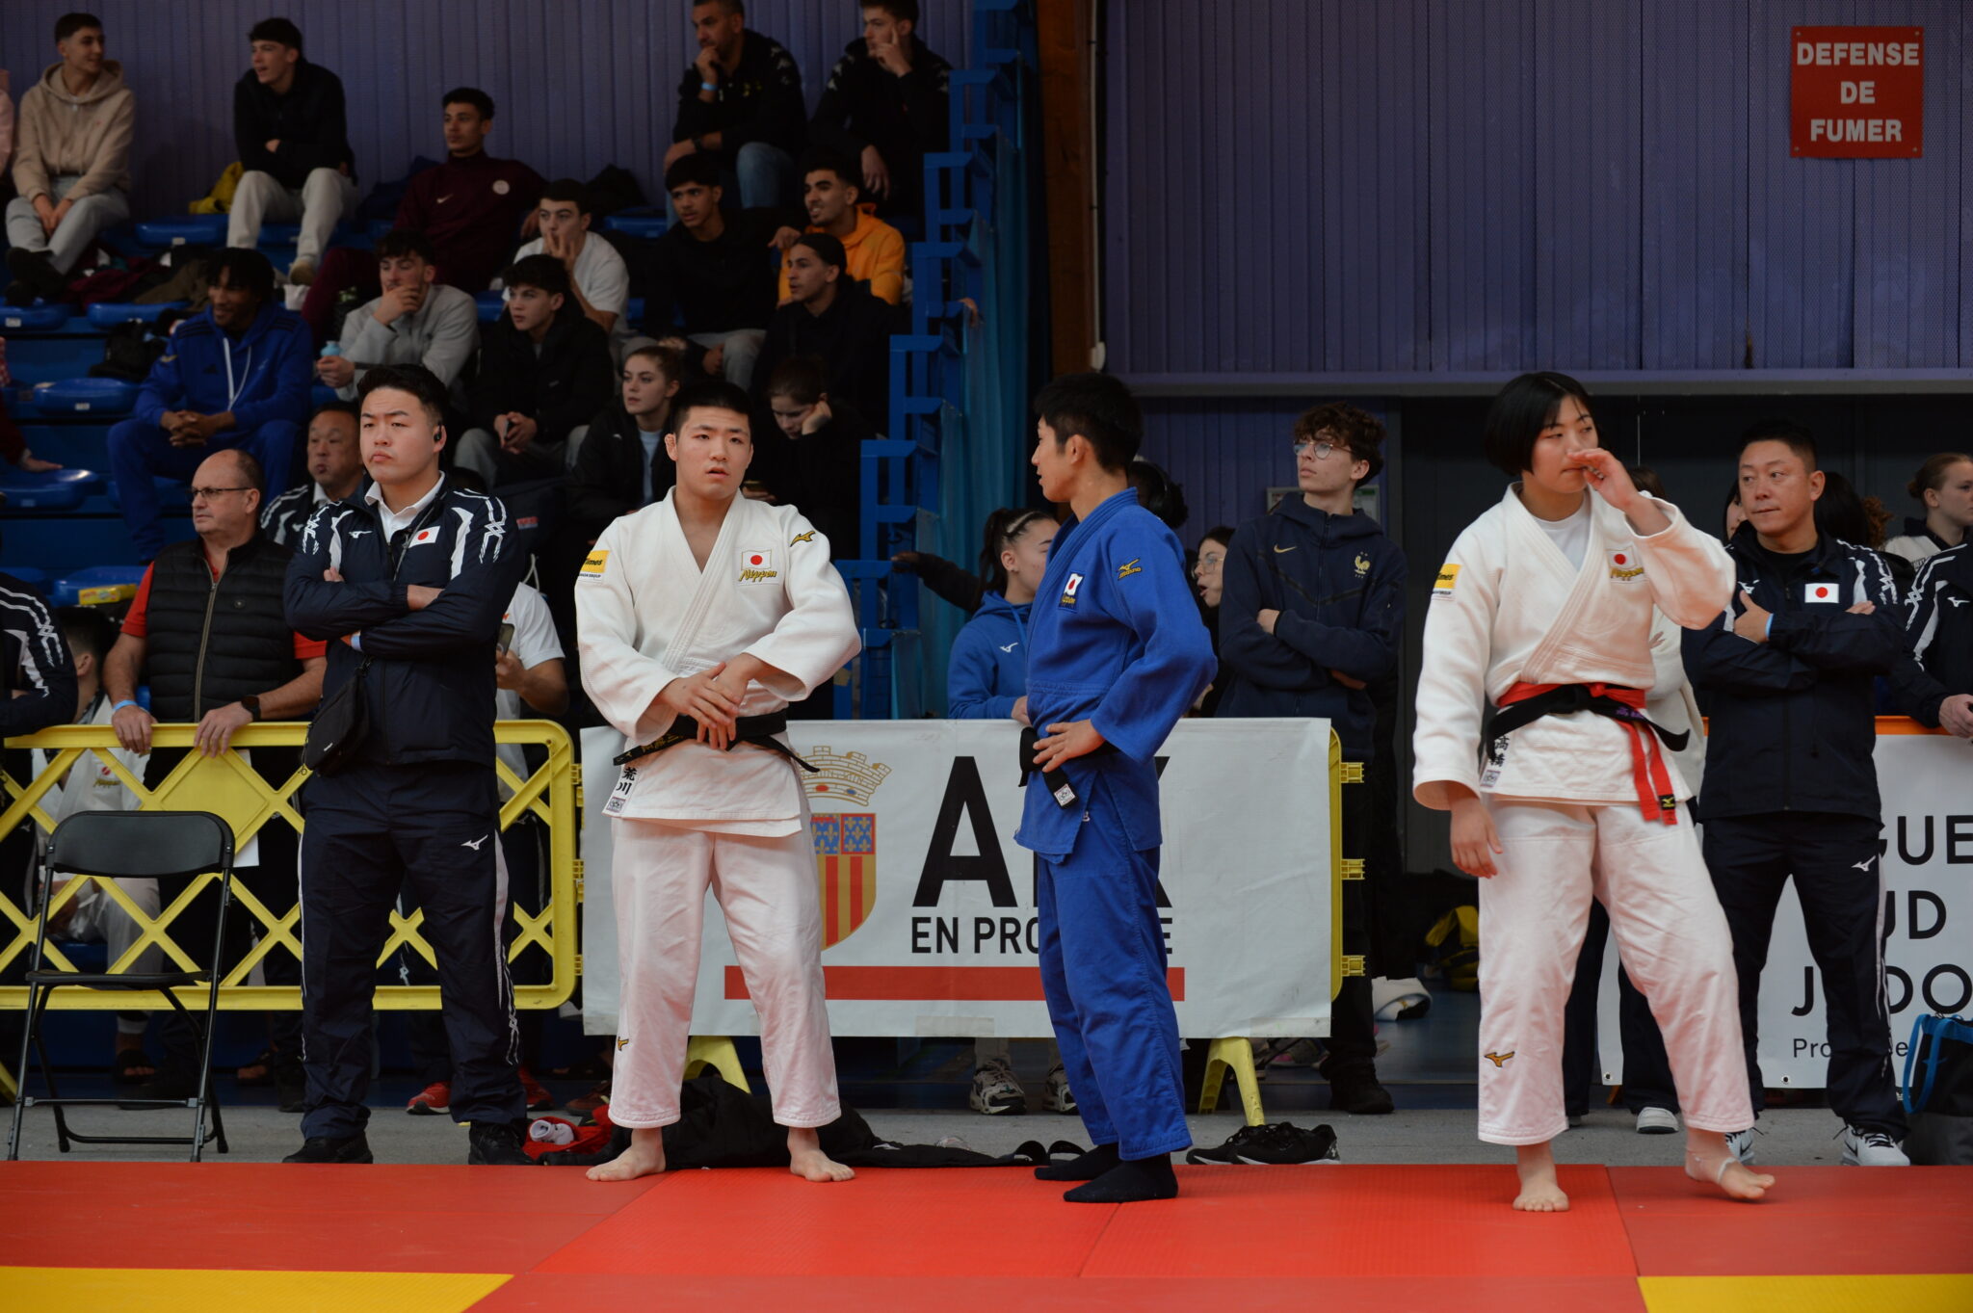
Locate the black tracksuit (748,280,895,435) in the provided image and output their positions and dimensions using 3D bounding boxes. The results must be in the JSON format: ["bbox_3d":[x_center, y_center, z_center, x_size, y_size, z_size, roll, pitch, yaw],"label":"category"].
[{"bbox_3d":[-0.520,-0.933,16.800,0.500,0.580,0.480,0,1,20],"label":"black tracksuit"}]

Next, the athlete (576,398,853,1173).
[{"bbox_3d":[-0.573,0.261,11.150,0.610,1.710,0.400,0,0,-1],"label":"athlete"}]

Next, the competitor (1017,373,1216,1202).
[{"bbox_3d":[0.275,0.262,10.840,0.380,1.700,0.510,0,0,-18],"label":"competitor"}]

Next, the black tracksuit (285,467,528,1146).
[{"bbox_3d":[-1.292,0.340,11.550,0.530,1.460,0.390,0,1,19],"label":"black tracksuit"}]

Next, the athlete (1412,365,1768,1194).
[{"bbox_3d":[1.247,0.274,10.700,0.740,1.710,0.520,0,1,-13],"label":"athlete"}]

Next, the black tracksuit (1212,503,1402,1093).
[{"bbox_3d":[0.810,0.334,13.050,0.500,1.450,0.380,0,1,7],"label":"black tracksuit"}]

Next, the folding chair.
[{"bbox_3d":[-1.997,0.775,12.030,0.440,0.800,0.470,0,0,5],"label":"folding chair"}]

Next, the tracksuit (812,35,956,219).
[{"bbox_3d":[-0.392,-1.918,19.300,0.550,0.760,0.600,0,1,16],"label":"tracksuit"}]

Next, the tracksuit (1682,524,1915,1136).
[{"bbox_3d":[1.832,0.392,11.750,0.540,1.400,0.380,0,1,12],"label":"tracksuit"}]

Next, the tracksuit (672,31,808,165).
[{"bbox_3d":[-0.912,-2.067,19.300,0.520,0.520,0.450,0,1,25],"label":"tracksuit"}]

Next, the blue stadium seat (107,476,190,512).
[{"bbox_3d":[-2.792,-0.555,17.600,0.390,0.160,0.390,0,0,5],"label":"blue stadium seat"}]

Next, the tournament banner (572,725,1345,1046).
[{"bbox_3d":[-0.070,0.546,12.750,1.850,0.780,0.050,0,0,5],"label":"tournament banner"}]

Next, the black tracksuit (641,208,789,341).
[{"bbox_3d":[-0.952,-1.313,18.200,0.530,0.570,0.420,0,0,12],"label":"black tracksuit"}]

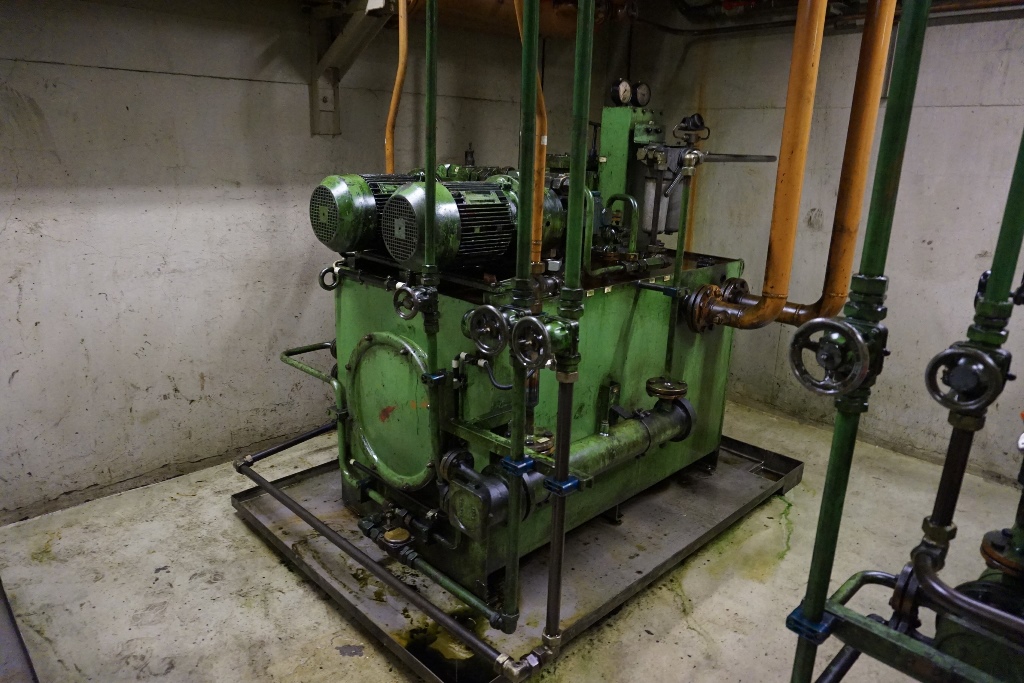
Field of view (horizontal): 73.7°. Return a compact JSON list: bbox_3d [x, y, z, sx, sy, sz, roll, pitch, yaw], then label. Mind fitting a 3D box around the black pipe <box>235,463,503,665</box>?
[{"bbox_3d":[-0.612,0.712,2.443,1.643,0.037,0.037,16,21,42],"label":"black pipe"}]

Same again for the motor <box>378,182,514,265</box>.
[{"bbox_3d":[-0.201,-0.389,2.279,0.280,0.285,0.420,16,21,42],"label":"motor"}]

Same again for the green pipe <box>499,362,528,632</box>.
[{"bbox_3d":[0.010,0.455,1.930,0.042,0.832,0.042,16,21,42],"label":"green pipe"}]

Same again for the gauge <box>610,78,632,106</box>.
[{"bbox_3d":[0.491,-1.119,3.067,0.109,0.116,0.052,-14,22,-43],"label":"gauge"}]

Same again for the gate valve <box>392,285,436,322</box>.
[{"bbox_3d":[-0.276,-0.122,2.066,0.100,0.103,0.140,16,21,42],"label":"gate valve"}]

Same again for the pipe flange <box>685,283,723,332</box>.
[{"bbox_3d":[0.799,-0.142,2.848,0.055,0.200,0.200,16,21,42],"label":"pipe flange"}]

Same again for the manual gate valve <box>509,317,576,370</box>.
[{"bbox_3d":[0.101,-0.009,1.682,0.190,0.125,0.123,-14,22,-43],"label":"manual gate valve"}]

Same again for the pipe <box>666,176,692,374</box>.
[{"bbox_3d":[0.617,-0.230,2.534,0.027,0.744,0.027,16,21,42],"label":"pipe"}]

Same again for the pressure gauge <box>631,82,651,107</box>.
[{"bbox_3d":[0.596,-1.145,3.168,0.109,0.112,0.052,-14,22,-43],"label":"pressure gauge"}]

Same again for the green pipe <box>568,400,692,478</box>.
[{"bbox_3d":[0.434,0.370,2.543,0.779,0.138,0.138,-14,22,-43],"label":"green pipe"}]

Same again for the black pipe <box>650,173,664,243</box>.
[{"bbox_3d":[0.583,-0.534,2.741,0.028,0.281,0.028,16,21,42],"label":"black pipe"}]

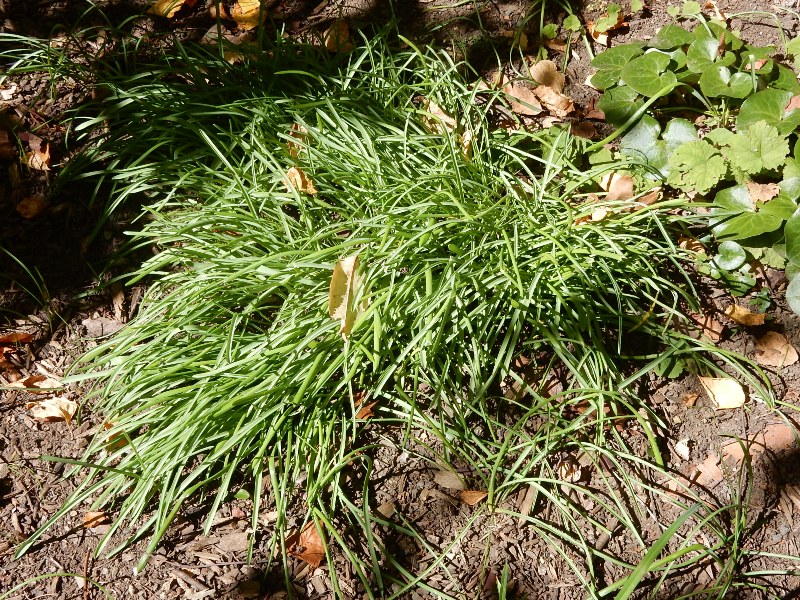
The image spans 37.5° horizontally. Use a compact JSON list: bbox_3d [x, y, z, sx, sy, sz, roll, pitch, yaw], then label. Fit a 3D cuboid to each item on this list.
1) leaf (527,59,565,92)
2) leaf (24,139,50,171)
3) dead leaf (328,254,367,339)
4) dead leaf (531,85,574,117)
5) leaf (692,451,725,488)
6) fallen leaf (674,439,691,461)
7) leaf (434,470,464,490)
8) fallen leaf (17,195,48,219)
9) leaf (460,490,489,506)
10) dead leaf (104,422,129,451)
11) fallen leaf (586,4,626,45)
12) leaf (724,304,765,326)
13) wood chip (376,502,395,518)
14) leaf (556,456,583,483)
[{"bbox_3d":[0.219,-0.338,1.769,0.054,0.022,0.058,6,50,5],"label":"leaf"},{"bbox_3d":[-0.511,-0.203,1.662,0.034,0.025,0.048,-8,49,-7],"label":"leaf"},{"bbox_3d":[-0.051,-0.004,1.159,0.036,0.022,0.082,0,73,0],"label":"dead leaf"},{"bbox_3d":[0.228,-0.299,1.752,0.038,0.020,0.076,-34,56,-26],"label":"dead leaf"},{"bbox_3d":[0.349,0.195,1.328,0.044,0.012,0.028,-37,59,-27],"label":"leaf"},{"bbox_3d":[0.322,0.169,1.340,0.016,0.012,0.025,10,49,9],"label":"fallen leaf"},{"bbox_3d":[0.054,0.203,1.311,0.023,0.010,0.035,-28,54,-23],"label":"leaf"},{"bbox_3d":[-0.447,-0.114,1.434,0.031,0.013,0.029,0,48,0],"label":"fallen leaf"},{"bbox_3d":[0.083,0.220,1.308,0.031,0.012,0.014,3,50,2],"label":"leaf"},{"bbox_3d":[-0.287,0.137,1.195,0.018,0.012,0.029,0,48,0],"label":"dead leaf"},{"bbox_3d":[0.294,-0.393,1.679,0.048,0.022,0.068,0,48,0],"label":"fallen leaf"},{"bbox_3d":[0.430,0.020,1.472,0.048,0.016,0.023,18,52,14],"label":"leaf"},{"bbox_3d":[-0.016,0.233,1.305,0.018,0.005,0.013,35,57,27],"label":"wood chip"},{"bbox_3d":[0.191,0.193,1.329,0.028,0.015,0.024,-3,50,-3],"label":"leaf"}]

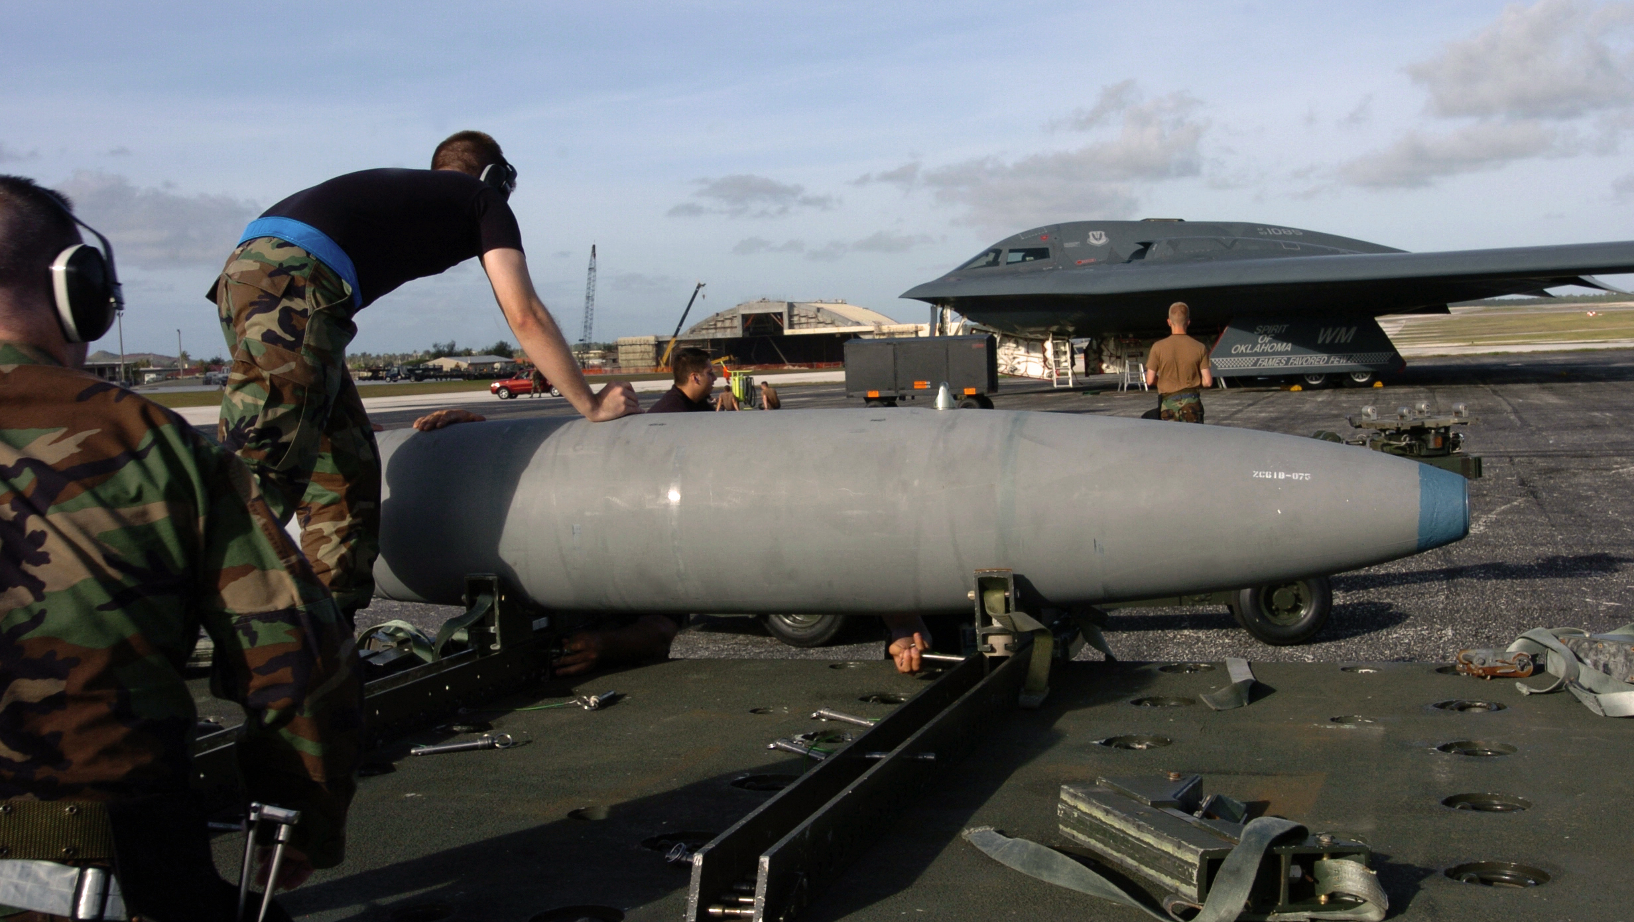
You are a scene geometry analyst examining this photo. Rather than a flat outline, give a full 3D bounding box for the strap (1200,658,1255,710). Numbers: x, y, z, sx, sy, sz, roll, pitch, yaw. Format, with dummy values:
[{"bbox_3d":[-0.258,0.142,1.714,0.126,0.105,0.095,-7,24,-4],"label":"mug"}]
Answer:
[{"bbox_3d":[0.838,0.448,3.609,0.110,0.066,0.240,-2,3,18],"label":"strap"}]

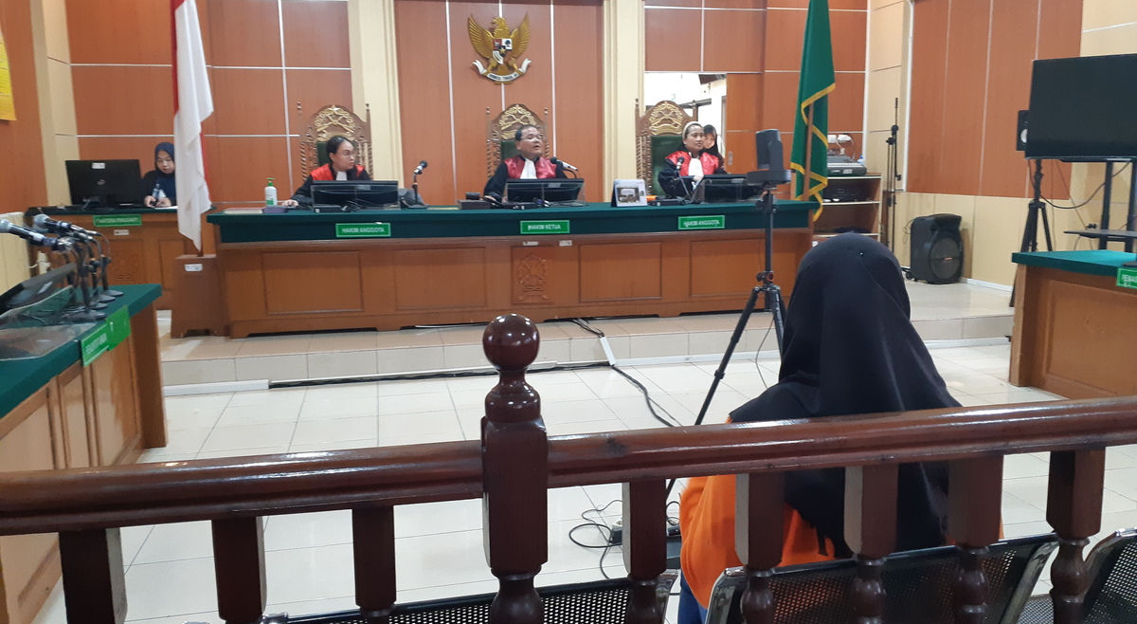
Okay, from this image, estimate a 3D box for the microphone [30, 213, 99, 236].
[{"bbox_3d":[-2.037,-0.349,3.460,0.232,0.055,0.055,-4,11,-19],"label":"microphone"}]

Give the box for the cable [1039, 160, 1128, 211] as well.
[{"bbox_3d":[3.564,-0.874,5.900,0.560,0.330,0.180,5,12,30],"label":"cable"}]

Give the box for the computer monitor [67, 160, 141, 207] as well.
[{"bbox_3d":[-3.475,-0.956,6.432,0.550,0.370,0.120,-1,15,2],"label":"computer monitor"}]

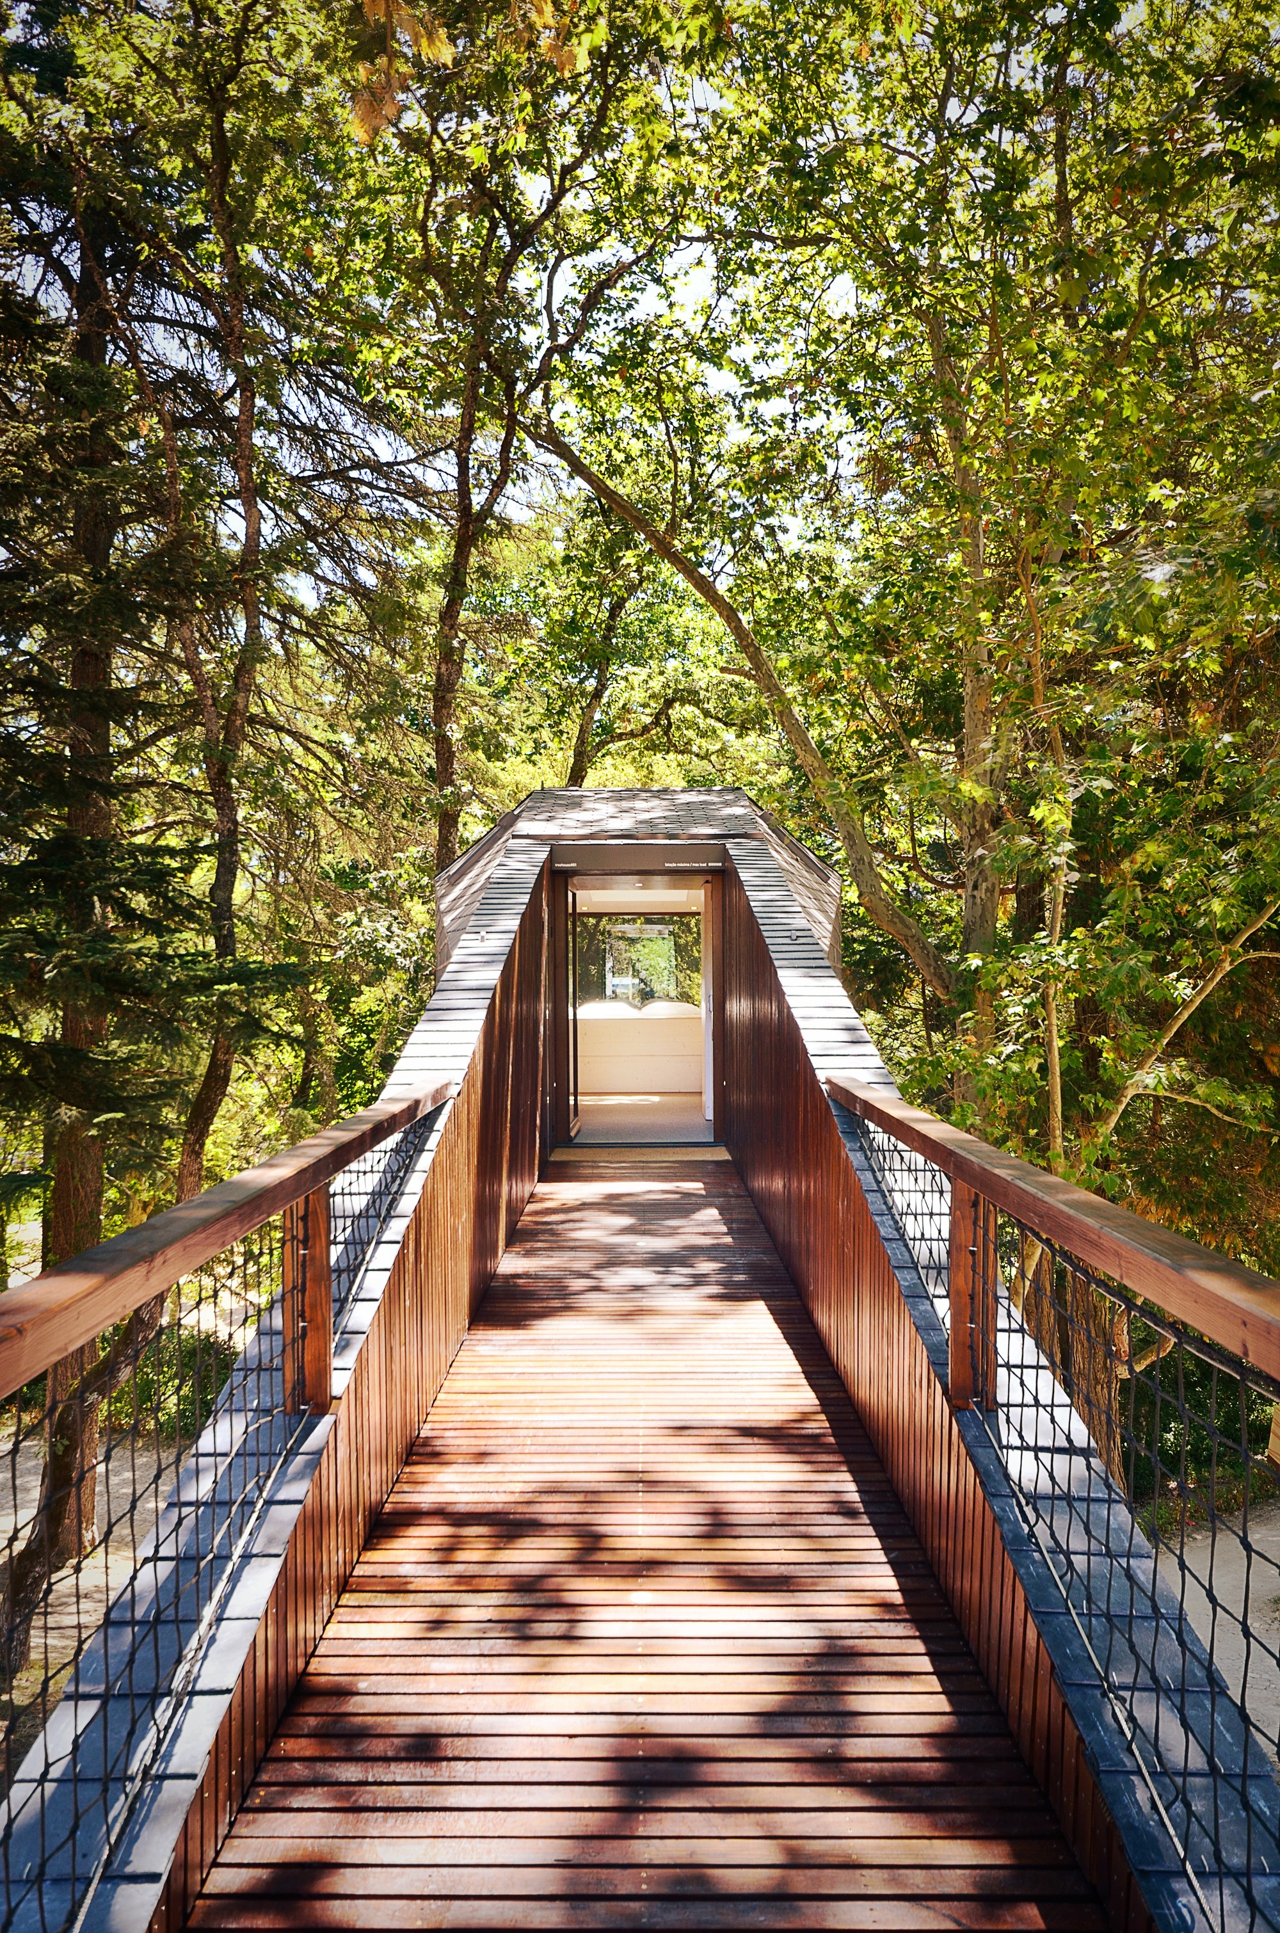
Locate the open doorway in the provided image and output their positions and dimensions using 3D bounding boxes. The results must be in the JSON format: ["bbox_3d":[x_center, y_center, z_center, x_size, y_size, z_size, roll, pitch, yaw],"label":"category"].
[{"bbox_3d":[0.012,0.346,12.700,1.170,2.120,0.200,0,0,0],"label":"open doorway"}]

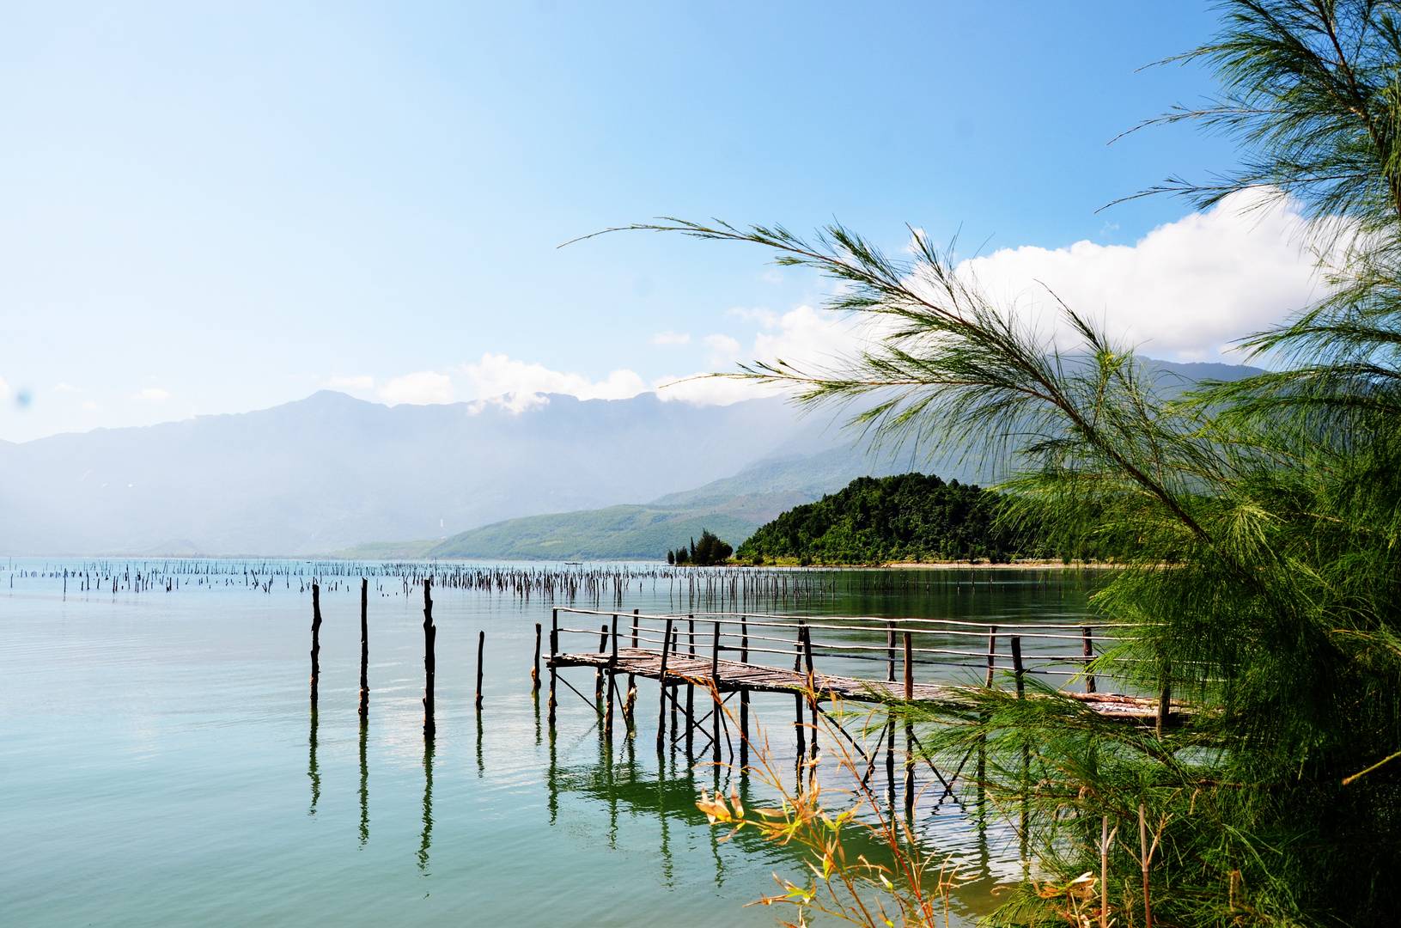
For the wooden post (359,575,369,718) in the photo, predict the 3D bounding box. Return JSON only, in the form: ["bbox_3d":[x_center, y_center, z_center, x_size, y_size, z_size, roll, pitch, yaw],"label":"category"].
[{"bbox_3d":[-5.865,3.205,18.269,0.117,2.374,0.117,0,-5,0],"label":"wooden post"}]

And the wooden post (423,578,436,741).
[{"bbox_3d":[-4.218,2.997,16.275,0.170,2.433,0.170,0,-5,0],"label":"wooden post"}]

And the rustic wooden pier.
[{"bbox_3d":[1.308,3.104,14.784,10.951,1.952,2.942,-5,-7,45],"label":"rustic wooden pier"}]

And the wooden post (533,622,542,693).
[{"bbox_3d":[-3.414,4.035,21.987,0.128,1.382,0.128,0,-5,0],"label":"wooden post"}]

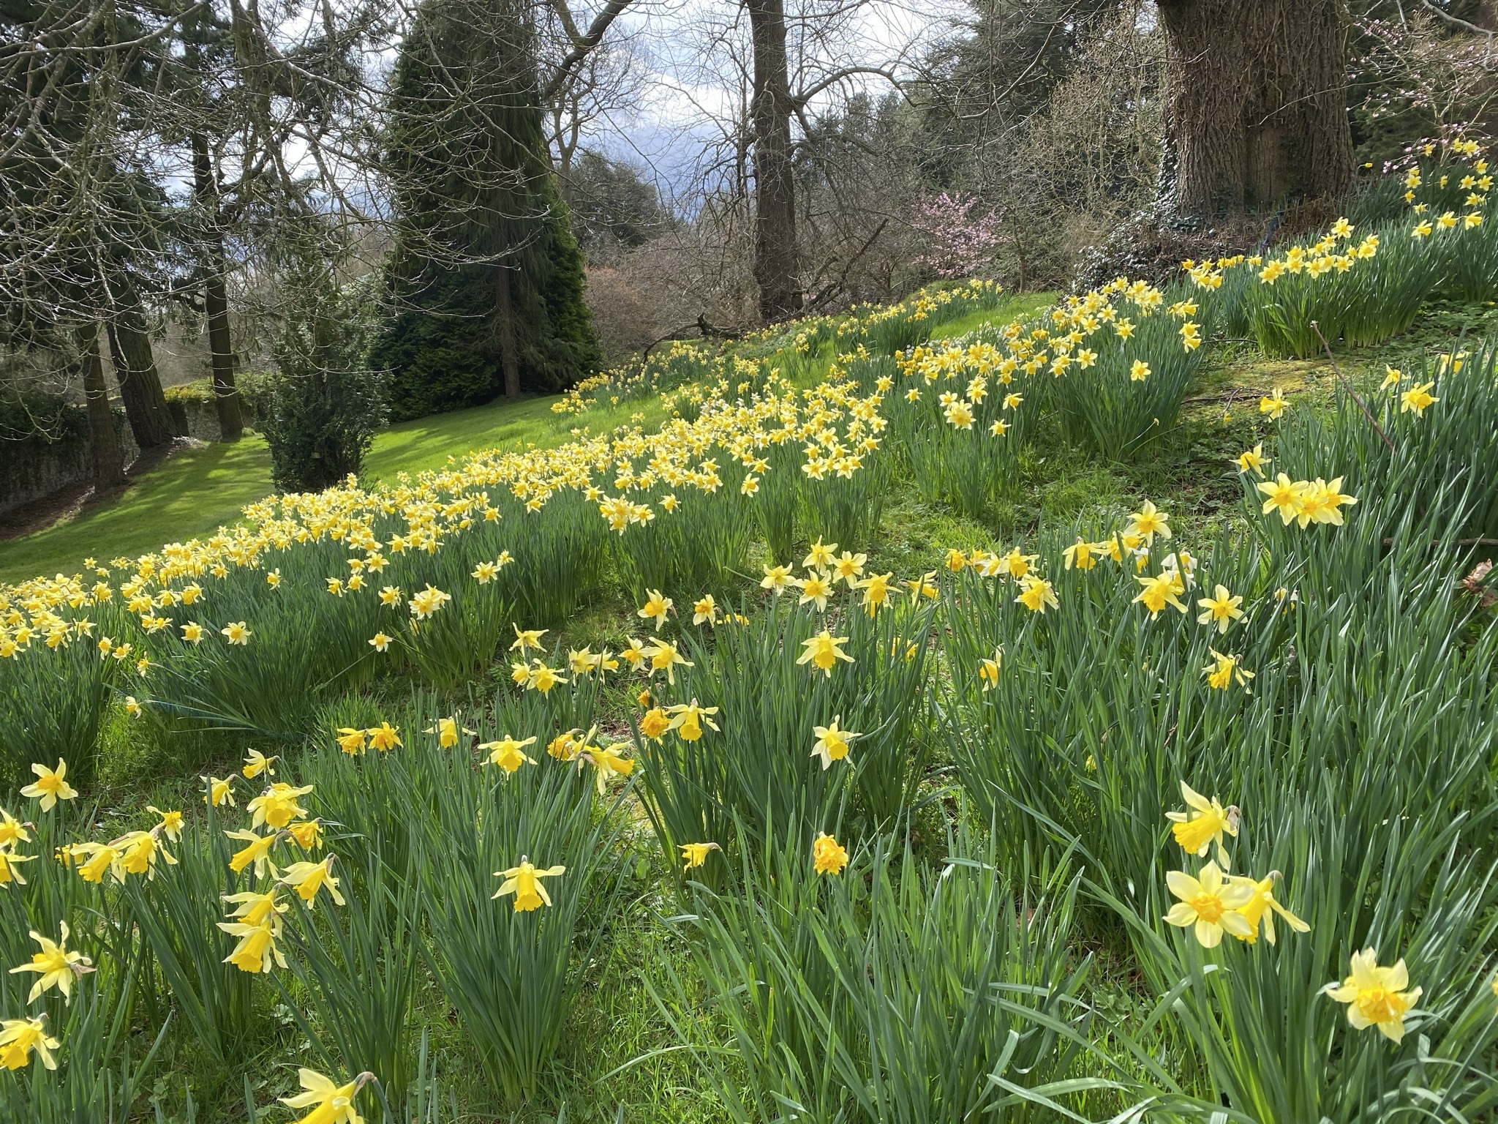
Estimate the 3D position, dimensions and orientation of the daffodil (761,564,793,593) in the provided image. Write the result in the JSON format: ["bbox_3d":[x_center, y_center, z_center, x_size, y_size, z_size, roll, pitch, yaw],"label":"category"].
[{"bbox_3d":[0.062,0.036,2.470,0.071,0.066,0.050,-2,-3,6],"label":"daffodil"}]

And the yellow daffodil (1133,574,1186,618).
[{"bbox_3d":[0.669,0.060,1.840,0.091,0.088,0.060,9,40,40],"label":"yellow daffodil"}]

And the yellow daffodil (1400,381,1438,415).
[{"bbox_3d":[1.496,-0.368,2.520,0.085,0.083,0.060,-3,23,0],"label":"yellow daffodil"}]

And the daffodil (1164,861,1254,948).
[{"bbox_3d":[0.461,0.344,1.130,0.089,0.086,0.055,4,-9,23],"label":"daffodil"}]

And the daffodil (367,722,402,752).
[{"bbox_3d":[-0.632,0.304,1.950,0.066,0.064,0.050,-3,29,-10],"label":"daffodil"}]

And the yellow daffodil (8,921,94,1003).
[{"bbox_3d":[-0.662,0.384,1.080,0.065,0.083,0.083,-2,9,8],"label":"yellow daffodil"}]

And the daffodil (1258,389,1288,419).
[{"bbox_3d":[1.280,-0.386,2.750,0.062,0.078,0.075,-3,7,-18],"label":"daffodil"}]

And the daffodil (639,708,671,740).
[{"bbox_3d":[-0.161,0.278,1.920,0.060,0.058,0.048,-1,15,0],"label":"daffodil"}]

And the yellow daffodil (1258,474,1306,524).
[{"bbox_3d":[0.955,-0.113,2.020,0.092,0.089,0.055,7,11,33],"label":"yellow daffodil"}]

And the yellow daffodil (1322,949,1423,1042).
[{"bbox_3d":[0.580,0.404,1.050,0.088,0.086,0.055,-1,-6,15],"label":"yellow daffodil"}]

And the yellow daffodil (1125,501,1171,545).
[{"bbox_3d":[0.758,-0.073,2.140,0.090,0.087,0.055,4,20,25],"label":"yellow daffodil"}]

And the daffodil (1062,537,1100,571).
[{"bbox_3d":[0.656,-0.017,2.200,0.086,0.083,0.060,-1,52,3],"label":"daffodil"}]

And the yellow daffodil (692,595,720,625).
[{"bbox_3d":[-0.106,0.124,2.920,0.085,0.083,0.060,6,10,44],"label":"yellow daffodil"}]

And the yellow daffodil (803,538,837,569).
[{"bbox_3d":[0.177,-0.020,2.800,0.085,0.083,0.060,-4,15,-5],"label":"yellow daffodil"}]

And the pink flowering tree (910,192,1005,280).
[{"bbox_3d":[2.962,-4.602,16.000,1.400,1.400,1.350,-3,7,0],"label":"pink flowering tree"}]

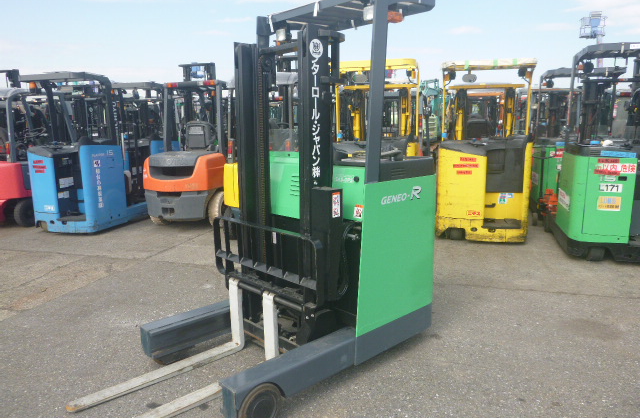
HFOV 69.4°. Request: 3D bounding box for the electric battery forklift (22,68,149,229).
[{"bbox_3d":[-3.439,-0.887,7.375,1.130,2.270,2.000,2,10,14],"label":"electric battery forklift"}]

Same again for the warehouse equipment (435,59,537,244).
[{"bbox_3d":[2.361,-0.772,6.724,1.130,2.270,2.000,3,10,16],"label":"warehouse equipment"}]

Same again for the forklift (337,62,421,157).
[{"bbox_3d":[0.891,-0.788,6.813,1.130,2.270,2.000,2,10,13],"label":"forklift"}]

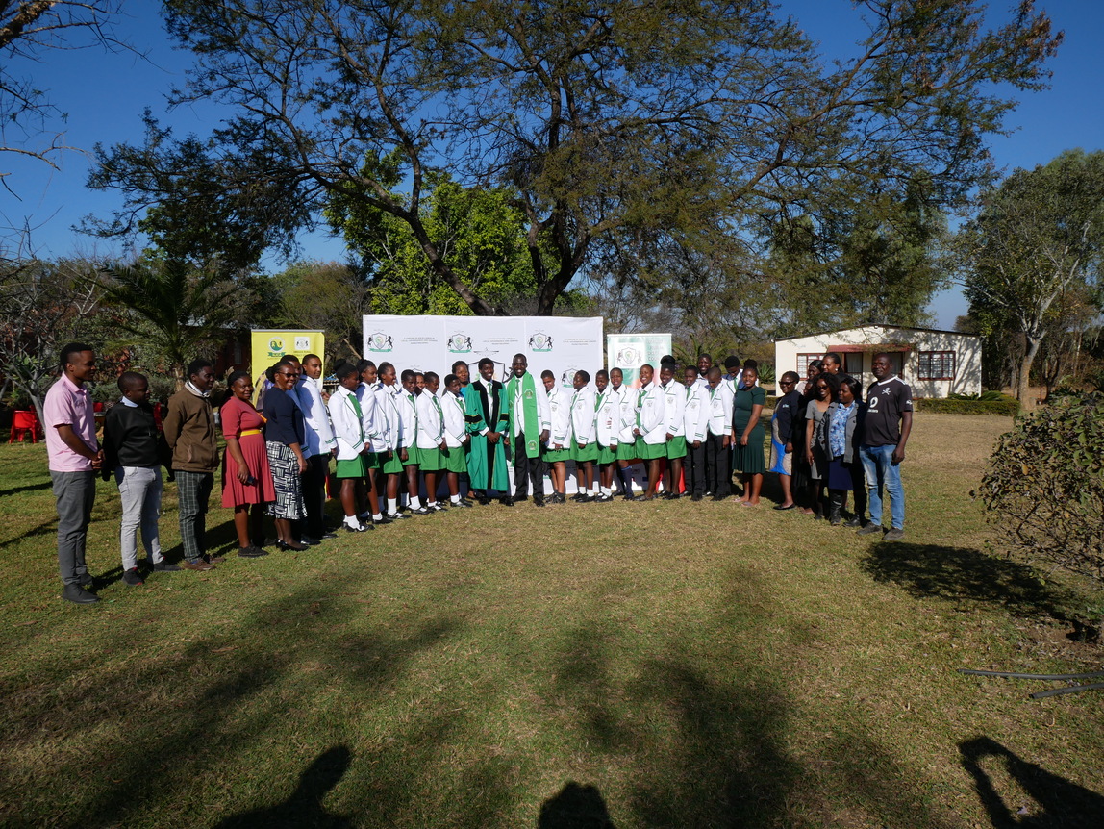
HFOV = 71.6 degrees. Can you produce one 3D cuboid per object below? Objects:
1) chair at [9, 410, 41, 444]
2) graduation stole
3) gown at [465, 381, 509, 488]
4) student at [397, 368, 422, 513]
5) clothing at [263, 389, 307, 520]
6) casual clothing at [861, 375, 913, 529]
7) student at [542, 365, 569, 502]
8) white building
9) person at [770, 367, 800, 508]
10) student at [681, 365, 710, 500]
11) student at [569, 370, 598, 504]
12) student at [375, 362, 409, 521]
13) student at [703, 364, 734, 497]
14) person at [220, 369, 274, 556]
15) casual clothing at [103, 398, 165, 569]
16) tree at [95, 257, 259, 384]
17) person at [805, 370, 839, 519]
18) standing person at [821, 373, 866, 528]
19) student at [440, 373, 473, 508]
[{"bbox_3d":[-11.684,0.244,16.966,0.580,0.730,0.560,-1,4,-12],"label":"chair"},{"bbox_3d":[-0.344,0.024,8.929,0.380,1.067,0.270,1,4,24],"label":"graduation stole"},{"bbox_3d":[-0.771,0.249,8.967,0.540,1.318,0.380,-1,4,-15],"label":"gown"},{"bbox_3d":[-1.601,0.288,8.539,0.300,1.560,0.420,3,4,40],"label":"student"},{"bbox_3d":[-2.366,0.356,6.768,0.370,1.161,0.440,1,3,14],"label":"clothing"},{"bbox_3d":[3.104,0.358,7.097,0.340,1.419,0.500,-3,4,-29],"label":"casual clothing"},{"bbox_3d":[0.041,0.252,9.177,0.430,1.561,0.300,3,4,38],"label":"student"},{"bbox_3d":[16.584,-2.594,38.937,9.000,3.500,7.500,1,4,26],"label":"white building"},{"bbox_3d":[2.677,0.294,8.726,0.360,1.561,0.460,-2,4,-32],"label":"person"},{"bbox_3d":[1.749,0.223,9.423,0.430,1.638,0.320,3,4,42],"label":"student"},{"bbox_3d":[0.379,0.257,9.367,0.420,1.593,0.320,3,4,42],"label":"student"},{"bbox_3d":[-1.710,0.275,8.095,0.330,1.654,0.430,2,4,28],"label":"student"},{"bbox_3d":[2.047,0.221,9.350,0.440,1.602,0.300,2,4,36],"label":"student"},{"bbox_3d":[-2.673,0.416,6.659,0.370,1.573,0.450,0,4,13],"label":"person"},{"bbox_3d":[-3.213,0.528,5.872,0.340,1.300,0.500,1,4,16],"label":"casual clothing"},{"bbox_3d":[-9.067,-1.629,18.416,3.900,4.261,3.900,0,3,0],"label":"tree"},{"bbox_3d":[2.878,0.330,8.169,0.460,1.550,0.340,2,4,35],"label":"person"},{"bbox_3d":[2.976,0.370,7.779,0.520,1.511,0.360,2,4,33],"label":"standing person"},{"bbox_3d":[-1.149,0.298,9.113,0.440,1.556,0.340,-3,4,-42],"label":"student"}]

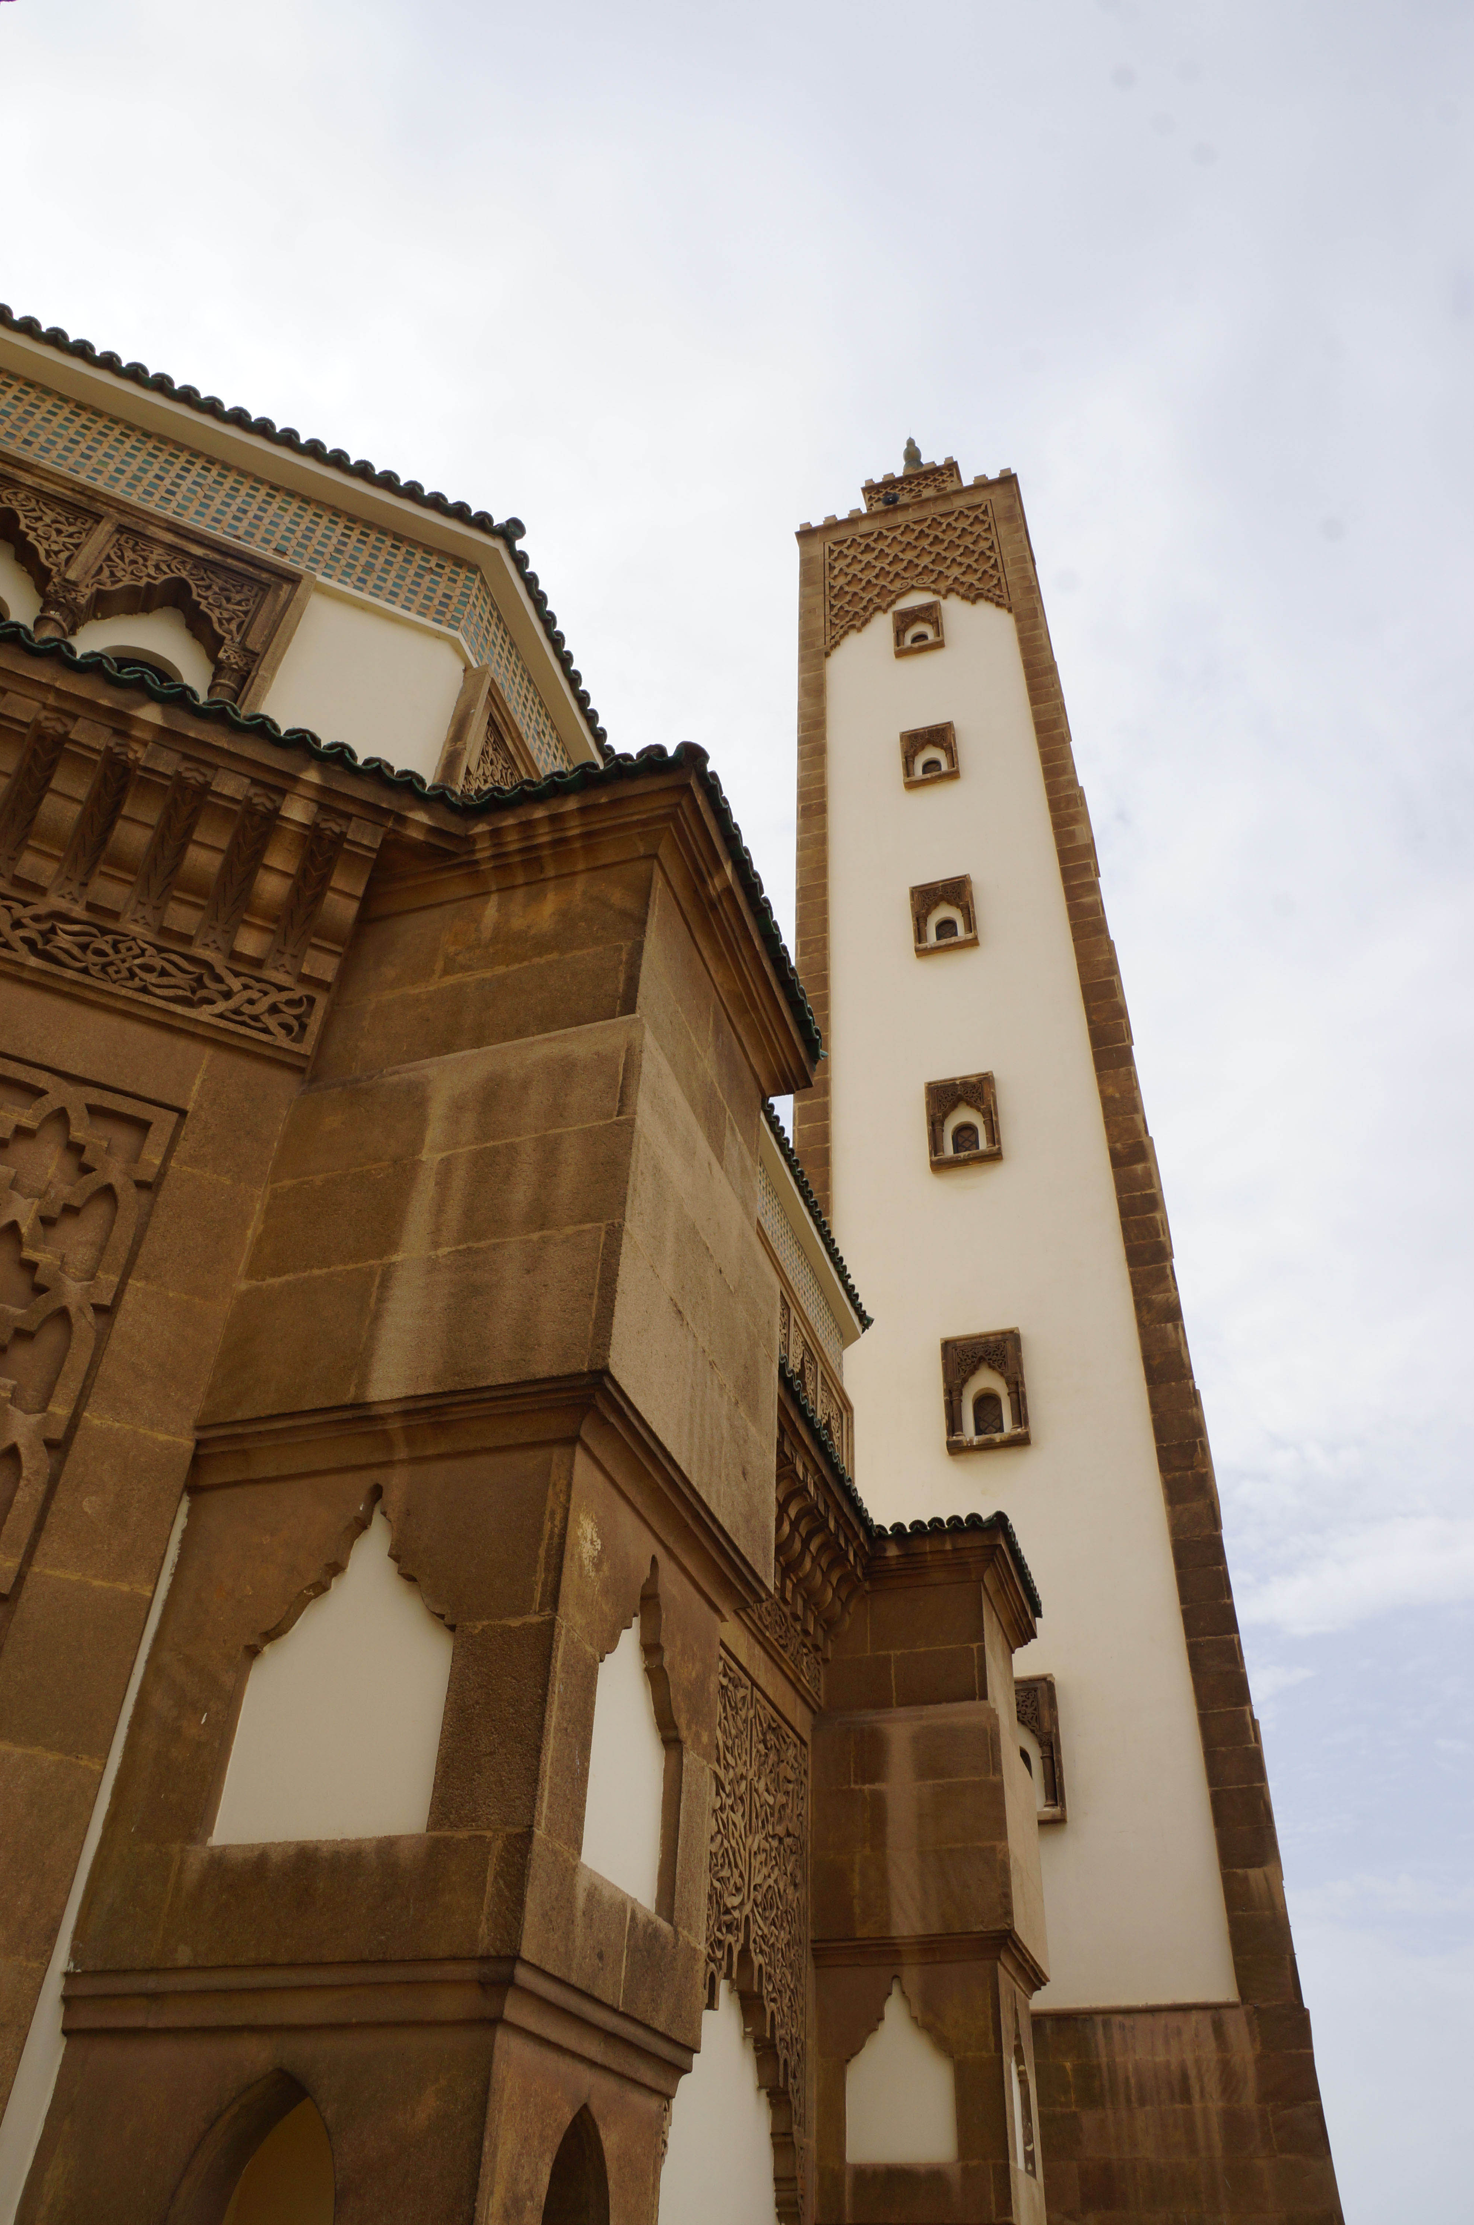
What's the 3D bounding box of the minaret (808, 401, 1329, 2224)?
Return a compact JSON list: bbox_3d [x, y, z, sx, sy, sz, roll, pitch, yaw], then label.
[{"bbox_3d":[4.501,-2.273,28.841,5.440,44.260,5.440,-10,-42,15],"label":"minaret"}]

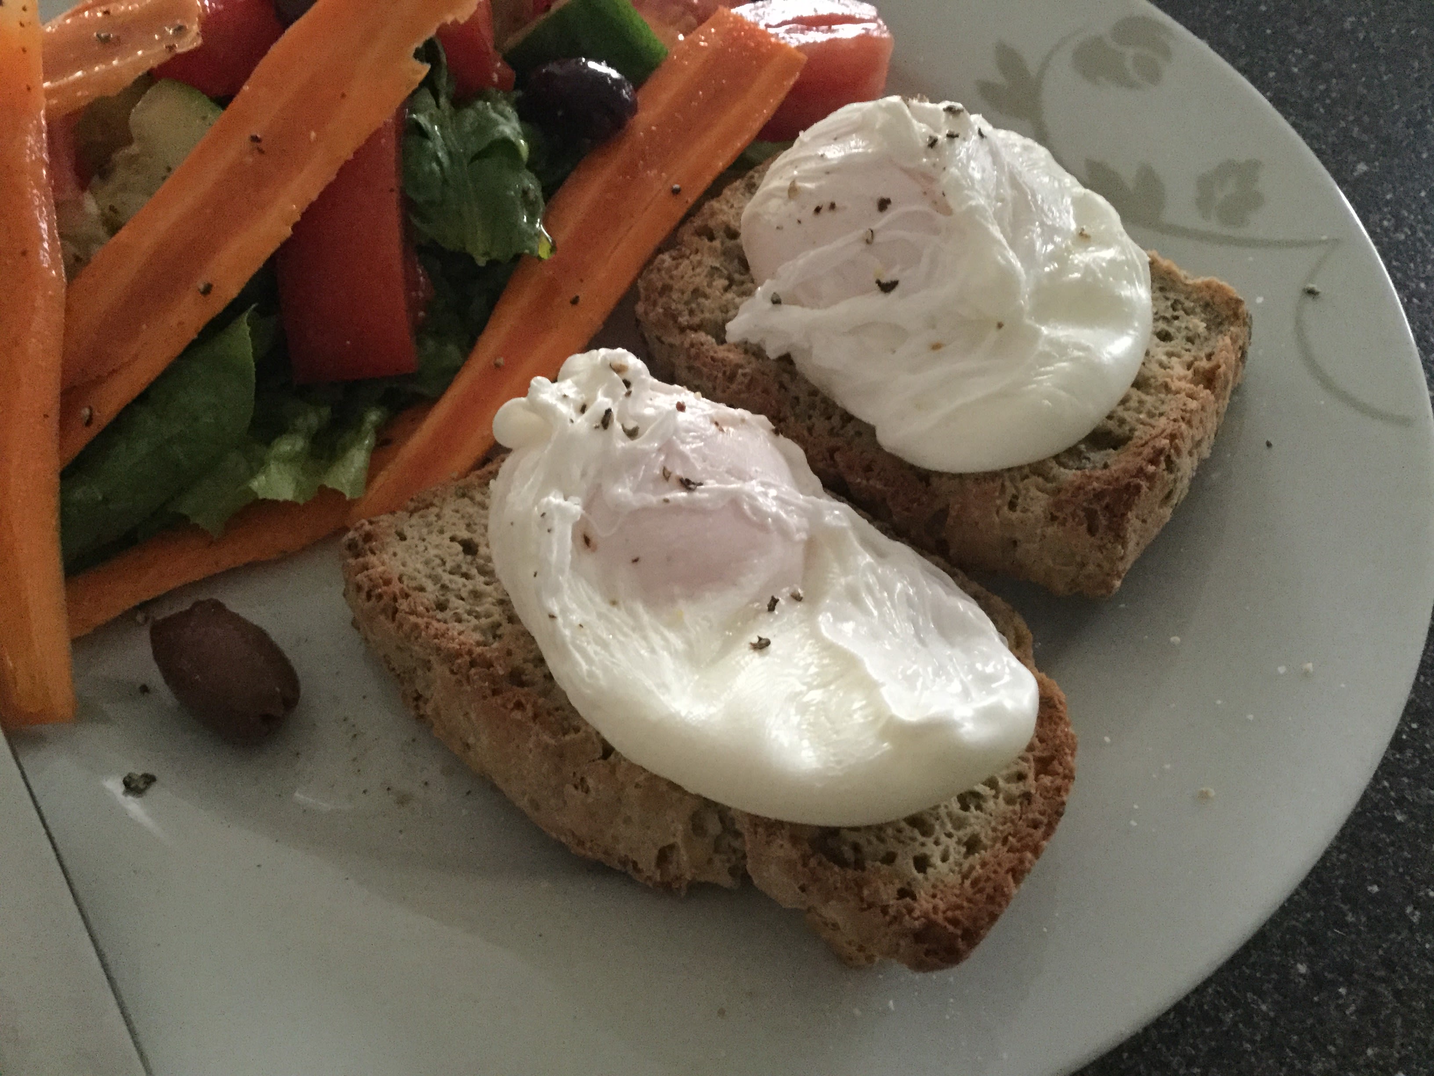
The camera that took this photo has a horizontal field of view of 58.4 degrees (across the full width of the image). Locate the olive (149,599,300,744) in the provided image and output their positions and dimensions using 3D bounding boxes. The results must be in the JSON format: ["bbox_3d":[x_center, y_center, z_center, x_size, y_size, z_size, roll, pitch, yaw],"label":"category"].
[{"bbox_3d":[-0.077,0.021,0.202,0.018,0.016,0.029,-37,65,-25],"label":"olive"}]

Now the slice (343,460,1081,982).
[{"bbox_3d":[-0.002,0.023,0.201,0.098,0.022,0.048,29,58,16],"label":"slice"}]

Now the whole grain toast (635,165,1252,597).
[{"bbox_3d":[0.041,-0.033,0.242,0.097,0.023,0.054,23,57,12],"label":"whole grain toast"}]

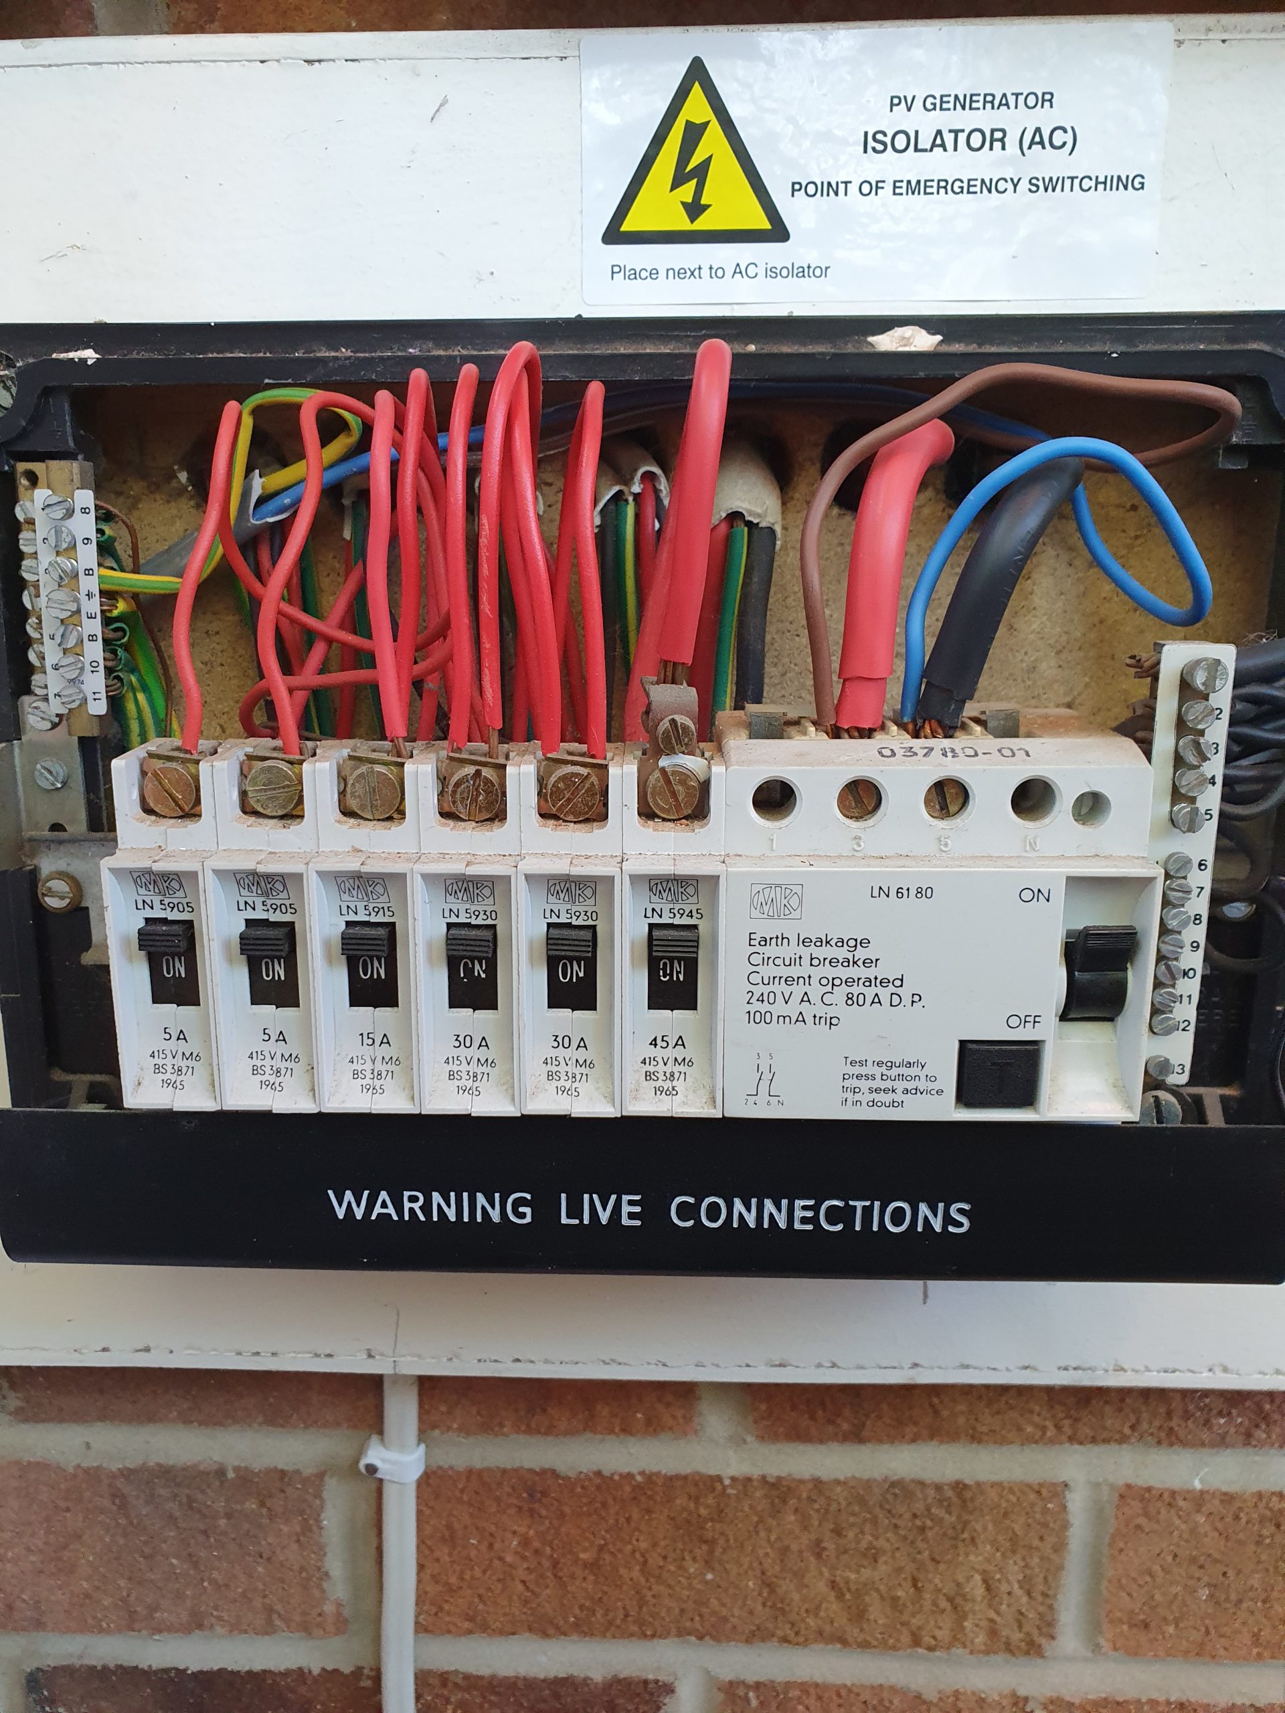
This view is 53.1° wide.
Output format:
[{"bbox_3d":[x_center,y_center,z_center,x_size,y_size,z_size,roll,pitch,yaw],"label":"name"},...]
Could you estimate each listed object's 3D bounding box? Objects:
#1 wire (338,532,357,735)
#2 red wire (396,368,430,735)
[{"bbox_3d":[-0.067,-0.050,0.291,0.006,0.047,0.008,0,12,2],"label":"wire"},{"bbox_3d":[-0.043,-0.057,0.242,0.006,0.067,0.016,0,12,2],"label":"red wire"}]

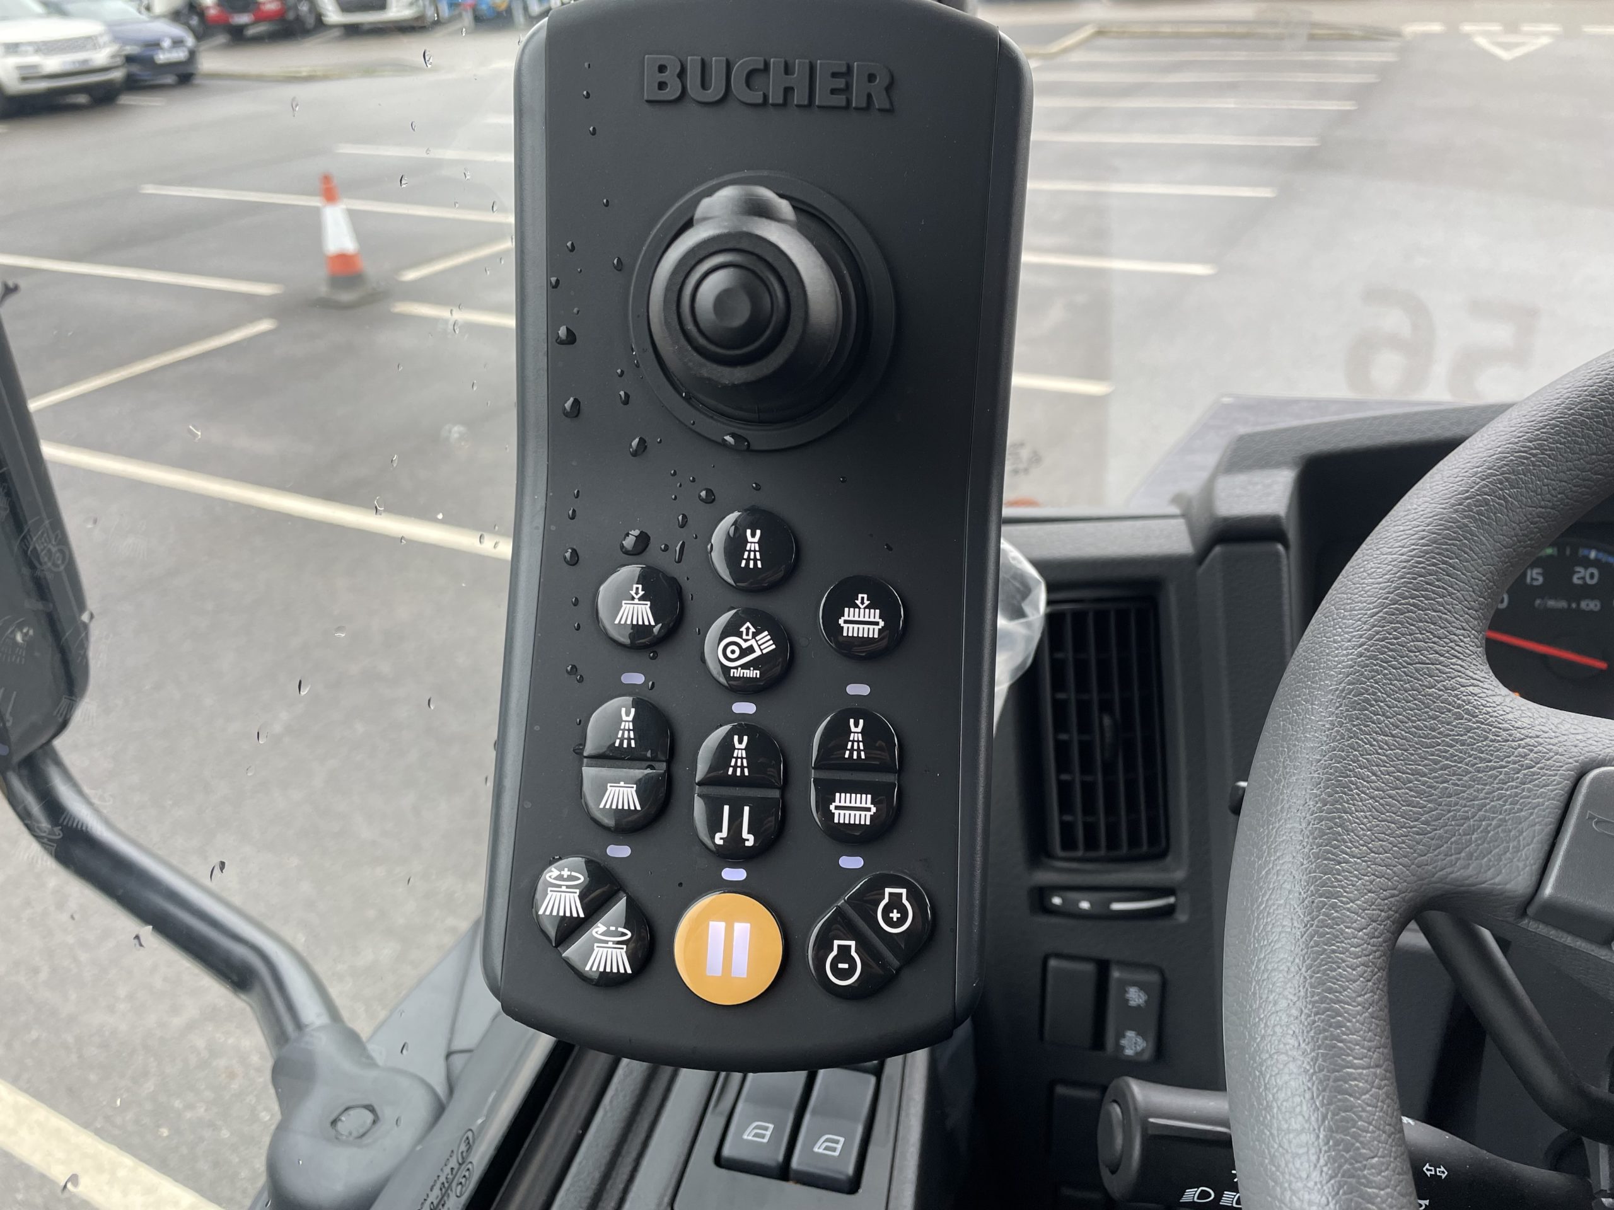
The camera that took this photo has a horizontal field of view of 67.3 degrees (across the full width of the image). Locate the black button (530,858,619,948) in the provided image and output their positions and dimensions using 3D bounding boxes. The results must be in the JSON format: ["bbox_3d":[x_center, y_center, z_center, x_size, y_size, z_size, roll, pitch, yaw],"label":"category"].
[{"bbox_3d":[-0.048,0.061,0.250,0.017,0.018,0.004,3,-11,1],"label":"black button"}]

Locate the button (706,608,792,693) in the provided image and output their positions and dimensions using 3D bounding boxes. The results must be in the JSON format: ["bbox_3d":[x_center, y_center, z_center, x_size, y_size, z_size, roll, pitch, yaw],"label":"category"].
[{"bbox_3d":[-0.012,0.009,0.248,0.017,0.017,0.004,3,-14,1],"label":"button"}]

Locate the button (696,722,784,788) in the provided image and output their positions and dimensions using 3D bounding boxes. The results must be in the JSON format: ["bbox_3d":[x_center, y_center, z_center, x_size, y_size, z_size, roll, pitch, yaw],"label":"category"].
[{"bbox_3d":[-0.013,0.030,0.243,0.017,0.013,0.004,3,-14,1],"label":"button"}]

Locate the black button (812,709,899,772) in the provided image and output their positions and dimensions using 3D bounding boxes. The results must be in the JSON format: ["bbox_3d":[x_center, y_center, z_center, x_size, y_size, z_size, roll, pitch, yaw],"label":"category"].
[{"bbox_3d":[0.010,0.029,0.256,0.018,0.013,0.004,3,-11,1],"label":"black button"}]

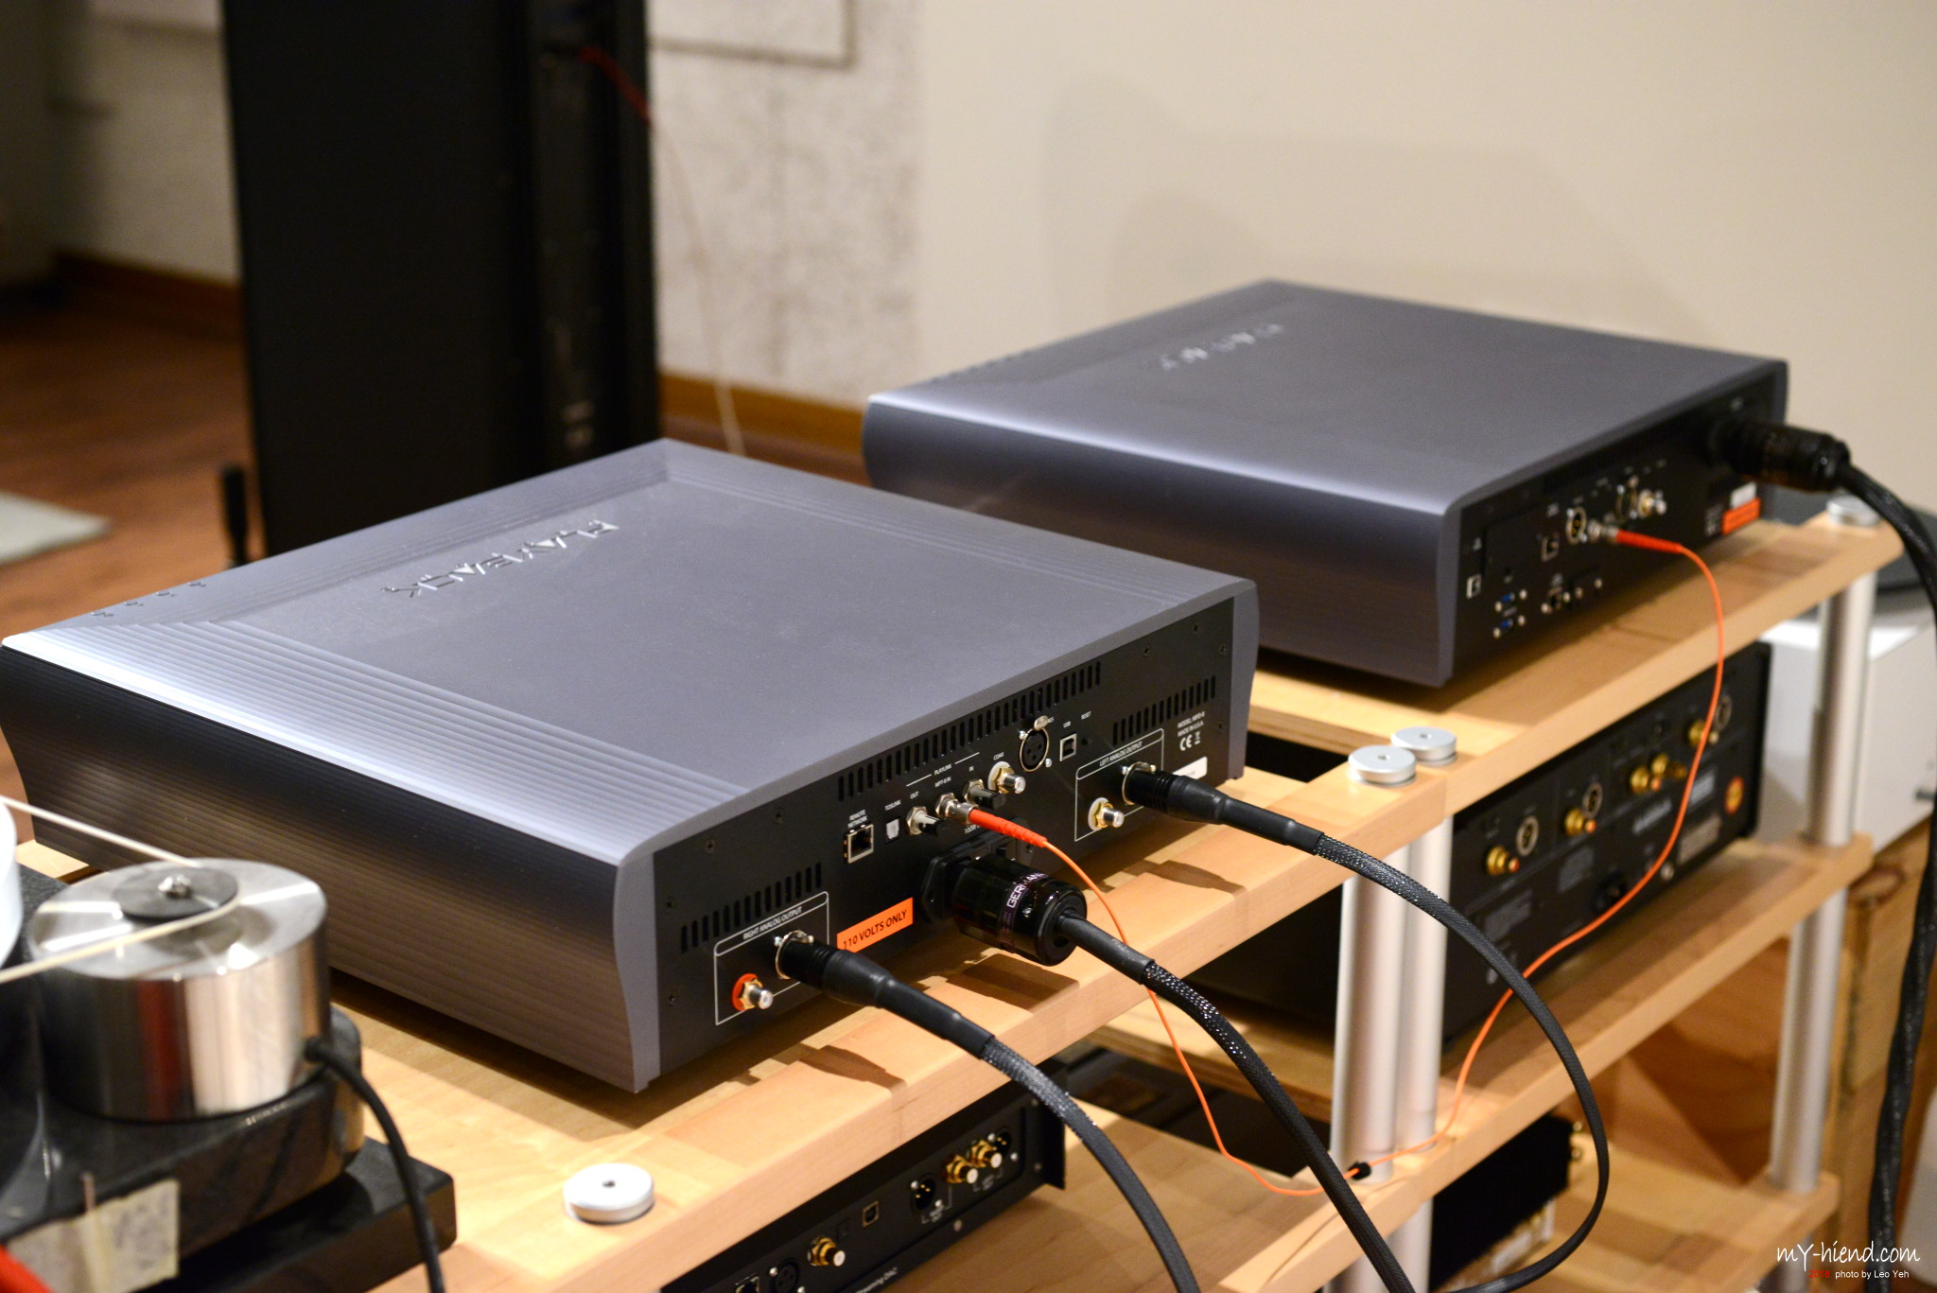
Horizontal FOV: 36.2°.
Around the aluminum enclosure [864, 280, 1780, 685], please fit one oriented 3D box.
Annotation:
[{"bbox_3d":[0.244,-0.123,1.958,0.424,0.114,0.454,15,25,36],"label":"aluminum enclosure"}]

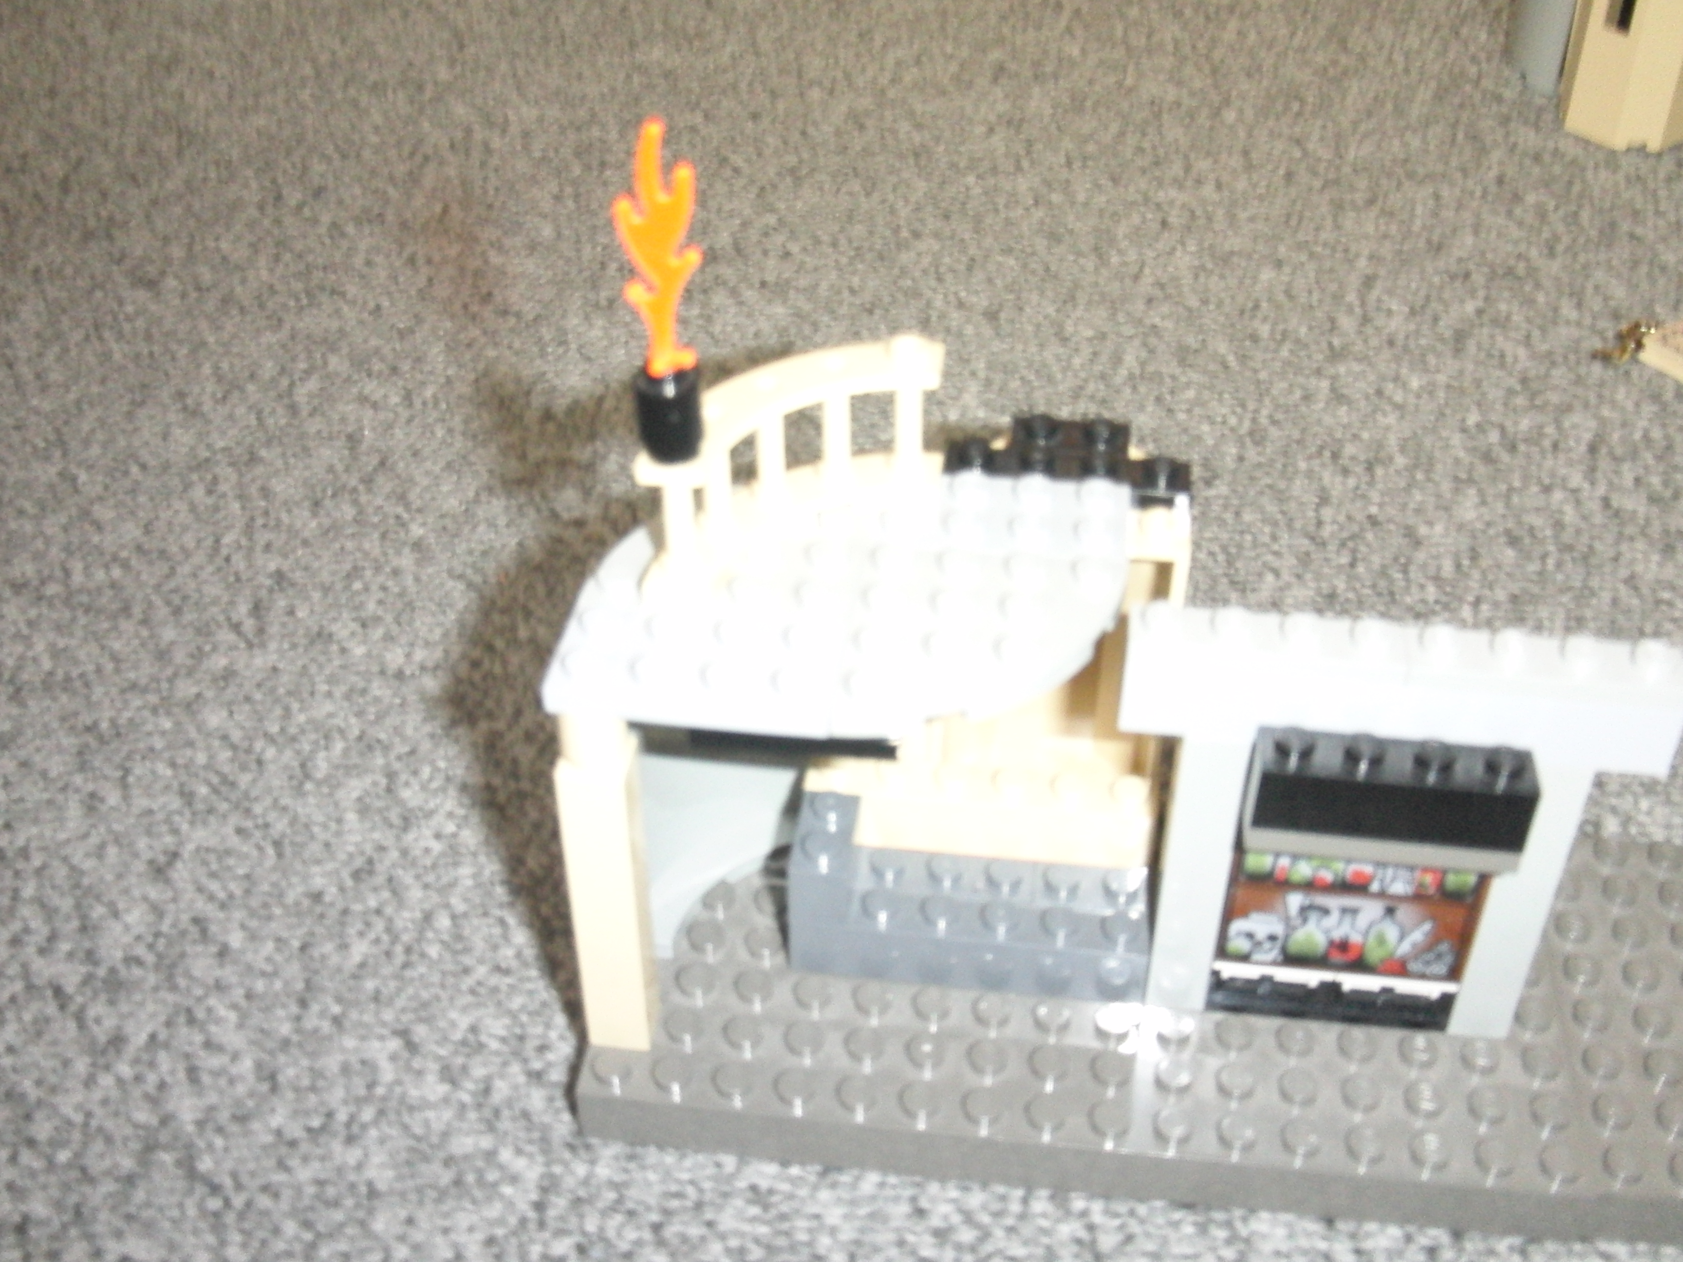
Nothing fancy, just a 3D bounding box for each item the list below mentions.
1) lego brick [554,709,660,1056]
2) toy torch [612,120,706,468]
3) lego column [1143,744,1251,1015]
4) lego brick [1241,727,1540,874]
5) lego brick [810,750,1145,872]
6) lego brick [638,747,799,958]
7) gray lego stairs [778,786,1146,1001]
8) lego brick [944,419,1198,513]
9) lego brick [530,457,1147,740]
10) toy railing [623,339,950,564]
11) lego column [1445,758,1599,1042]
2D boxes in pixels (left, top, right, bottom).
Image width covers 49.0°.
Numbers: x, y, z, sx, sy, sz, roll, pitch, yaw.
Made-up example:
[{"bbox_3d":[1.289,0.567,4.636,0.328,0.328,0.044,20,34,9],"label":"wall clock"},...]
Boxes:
[{"bbox_3d":[-0.029,0.030,0.228,0.008,0.058,0.008,5,38,5],"label":"lego brick"},{"bbox_3d":[-0.019,-0.036,0.197,0.009,0.039,0.008,5,38,5],"label":"toy torch"},{"bbox_3d":[0.045,0.029,0.237,0.008,0.048,0.008,5,38,5],"label":"lego column"},{"bbox_3d":[0.066,0.020,0.223,0.032,0.014,0.008,5,38,5],"label":"lego brick"},{"bbox_3d":[0.019,0.025,0.257,0.048,0.011,0.008,5,38,5],"label":"lego brick"},{"bbox_3d":[-0.013,0.013,0.249,0.032,0.058,0.032,5,38,5],"label":"lego brick"},{"bbox_3d":[0.018,0.035,0.251,0.048,0.020,0.017,5,38,5],"label":"gray lego stairs"},{"bbox_3d":[0.030,-0.023,0.245,0.032,0.005,0.016,5,38,5],"label":"lego brick"},{"bbox_3d":[0.002,-0.005,0.222,0.064,0.005,0.048,5,38,5],"label":"lego brick"},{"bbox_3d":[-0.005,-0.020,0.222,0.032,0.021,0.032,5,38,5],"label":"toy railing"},{"bbox_3d":[0.085,0.033,0.233,0.008,0.048,0.008,5,38,5],"label":"lego column"}]

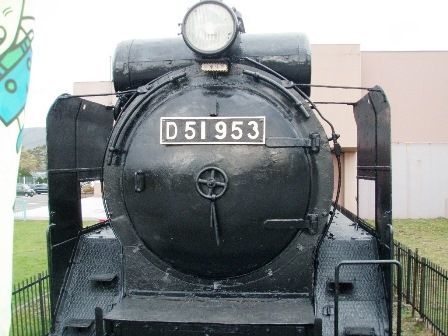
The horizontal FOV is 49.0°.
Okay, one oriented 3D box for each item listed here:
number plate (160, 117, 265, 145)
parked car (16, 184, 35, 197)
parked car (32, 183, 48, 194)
[{"bbox_3d":[-0.072,-0.247,3.270,0.700,0.179,0.025,0,0,6],"label":"number plate"},{"bbox_3d":[-25.200,2.774,60.100,4.200,1.500,1.680,0,0,3],"label":"parked car"},{"bbox_3d":[-23.500,2.934,66.500,4.300,1.450,1.680,0,0,3],"label":"parked car"}]

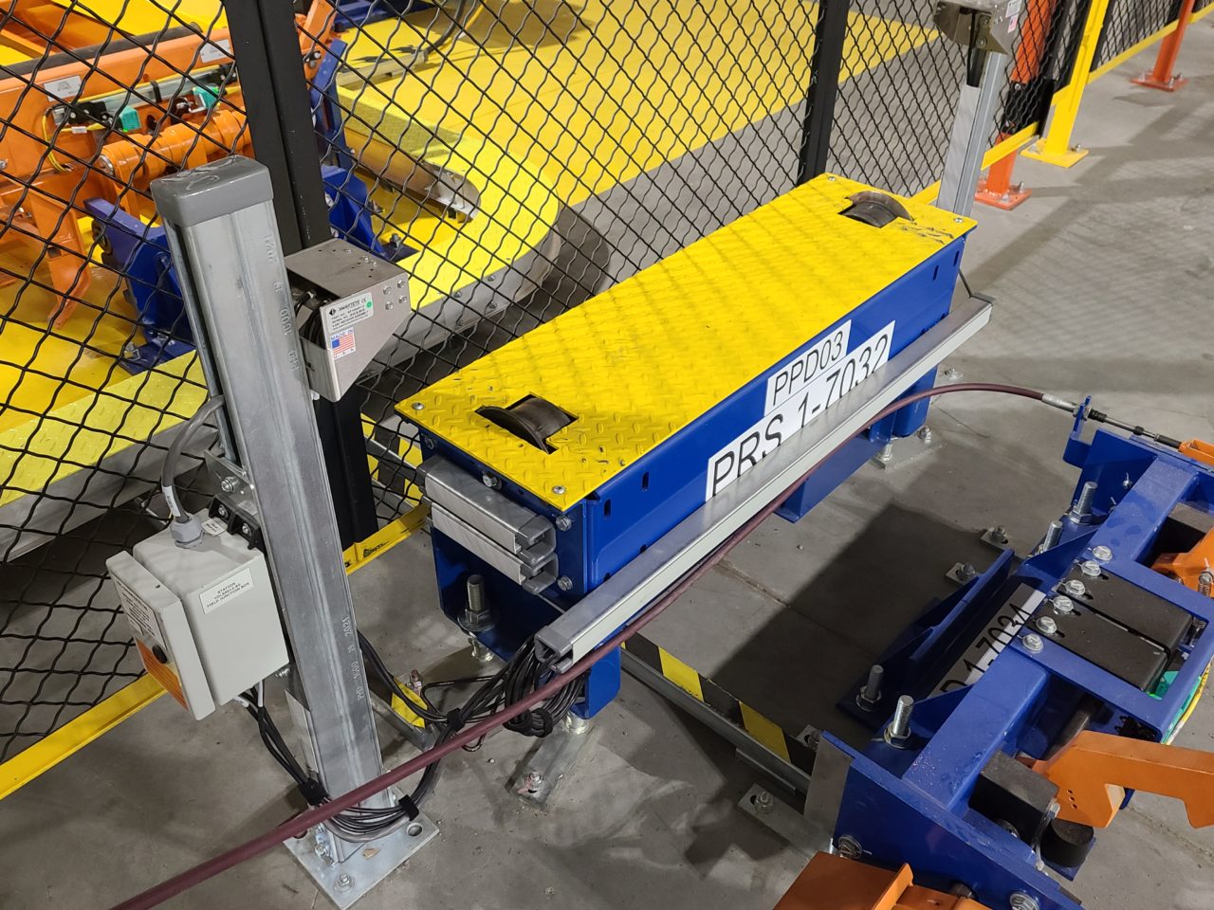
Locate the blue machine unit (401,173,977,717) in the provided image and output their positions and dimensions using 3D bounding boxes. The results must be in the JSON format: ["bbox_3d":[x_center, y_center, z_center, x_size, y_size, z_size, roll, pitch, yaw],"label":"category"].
[{"bbox_3d":[0.211,-0.085,1.614,0.331,0.437,1.165,28,44,32],"label":"blue machine unit"}]

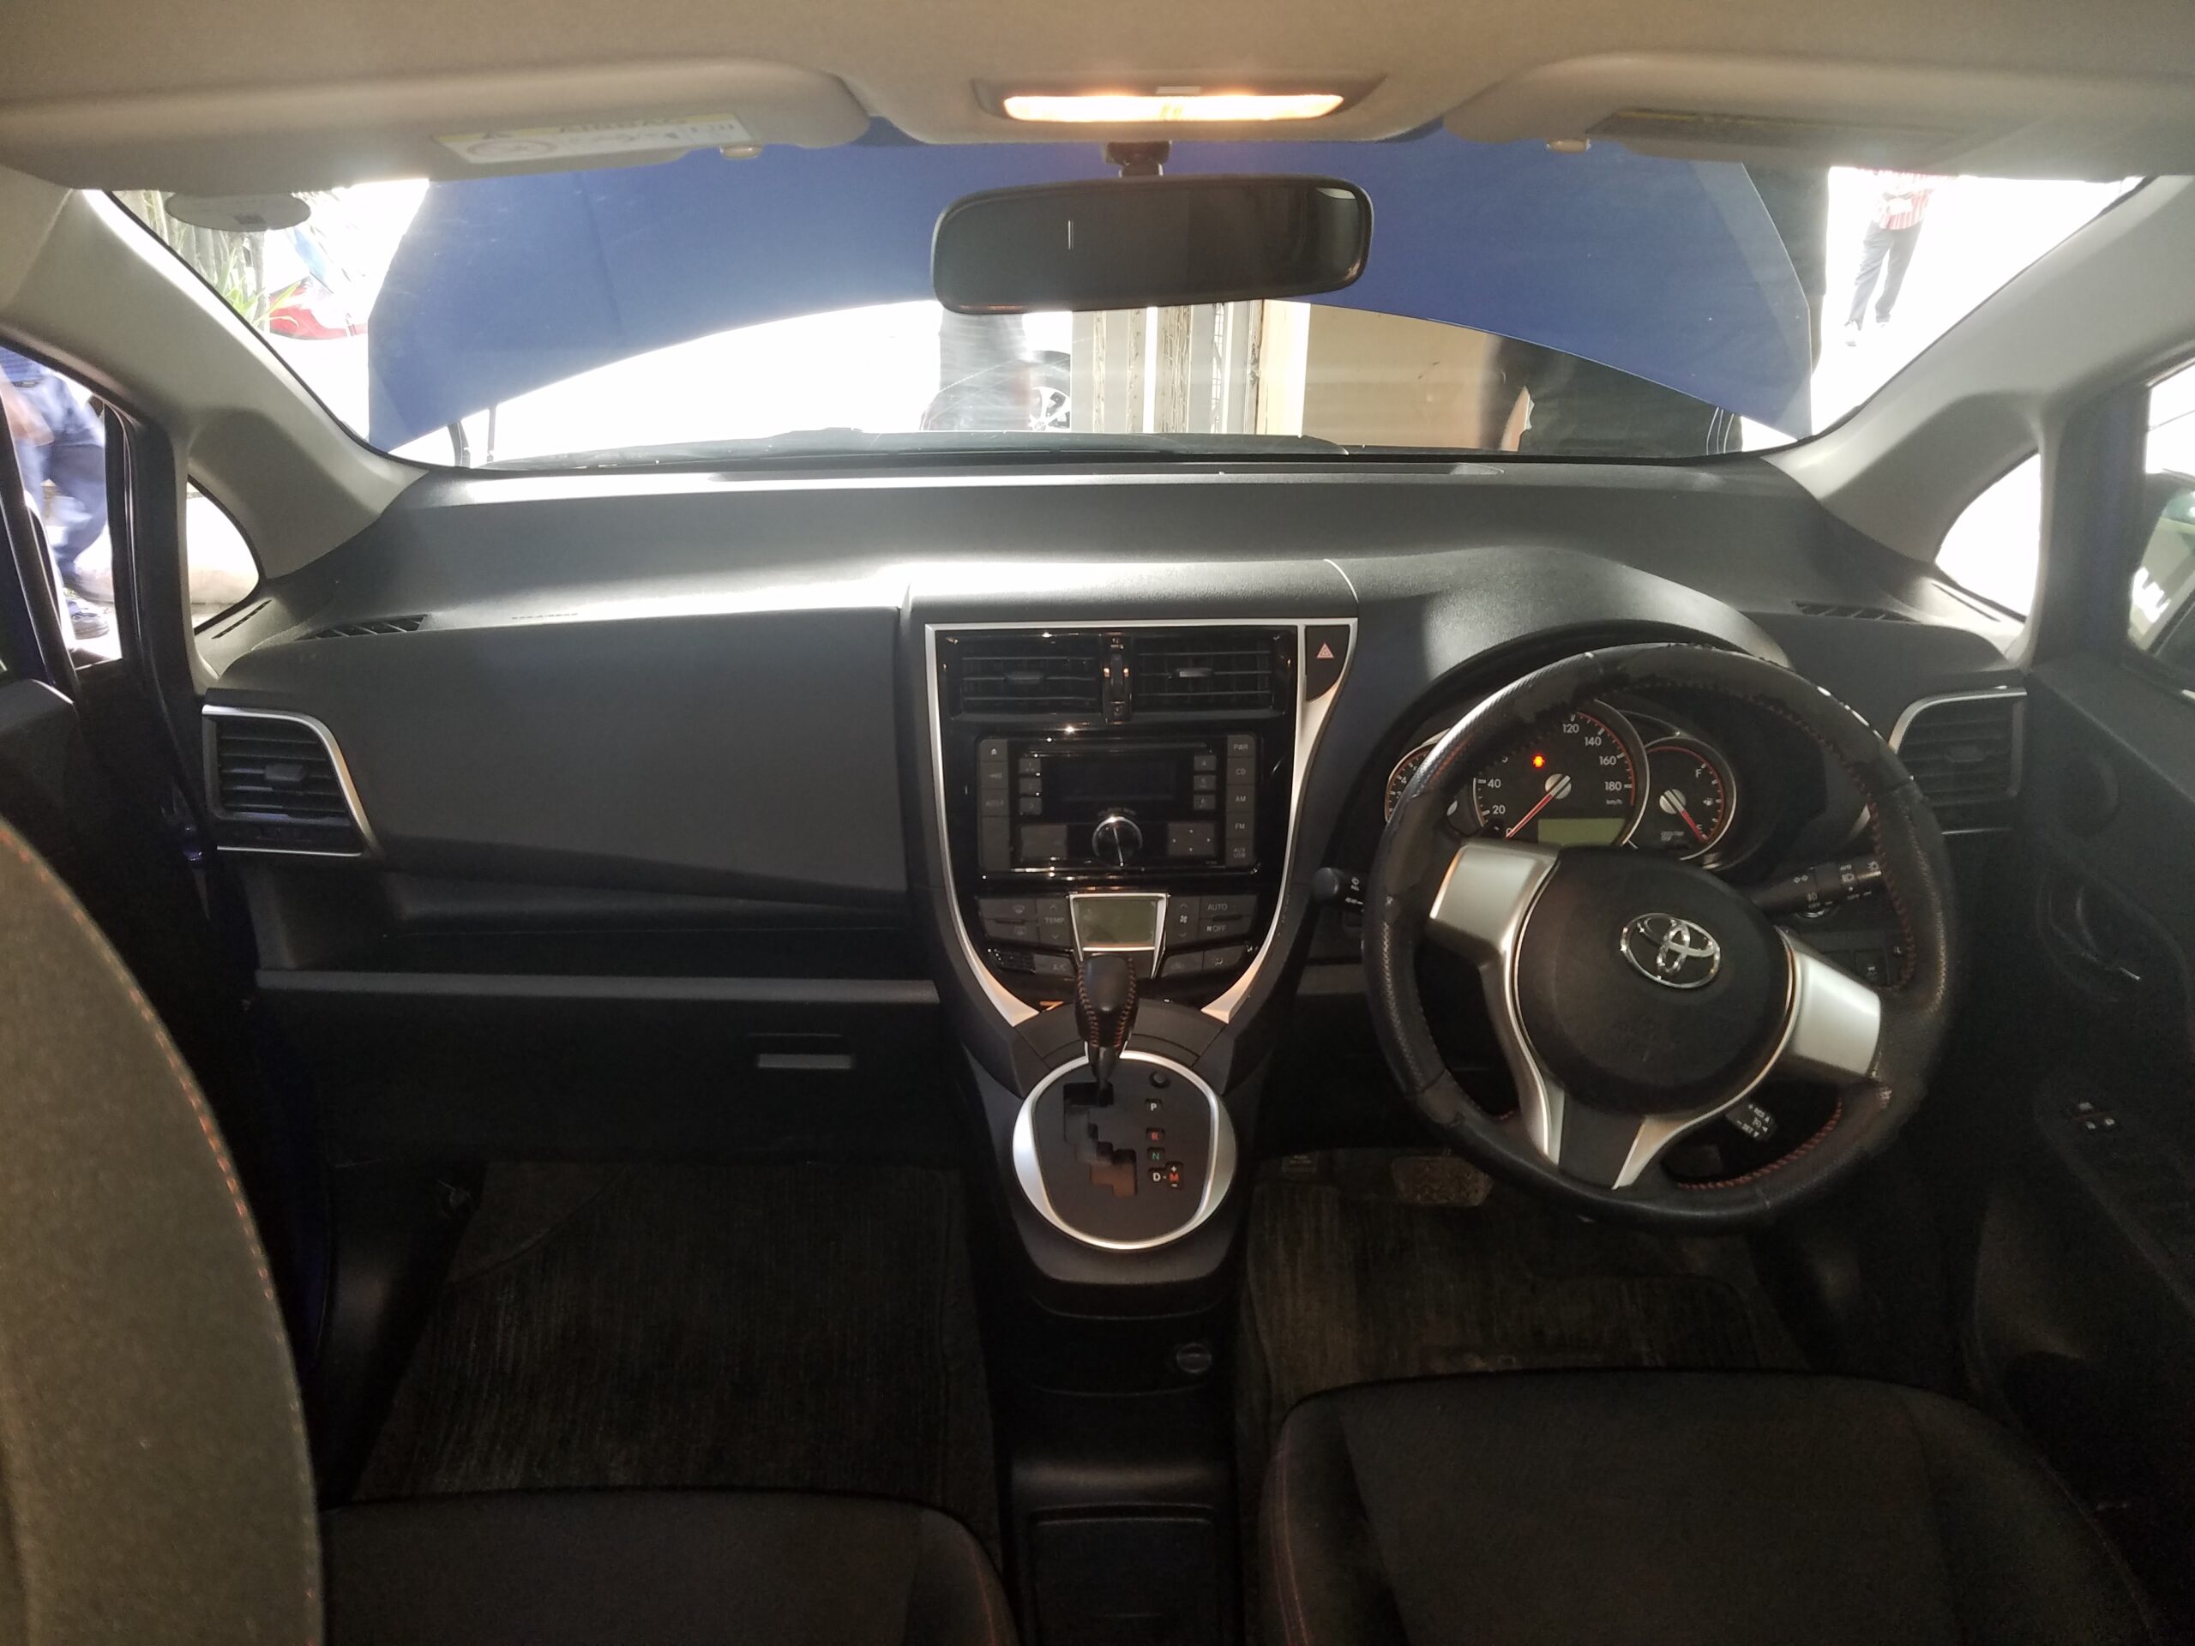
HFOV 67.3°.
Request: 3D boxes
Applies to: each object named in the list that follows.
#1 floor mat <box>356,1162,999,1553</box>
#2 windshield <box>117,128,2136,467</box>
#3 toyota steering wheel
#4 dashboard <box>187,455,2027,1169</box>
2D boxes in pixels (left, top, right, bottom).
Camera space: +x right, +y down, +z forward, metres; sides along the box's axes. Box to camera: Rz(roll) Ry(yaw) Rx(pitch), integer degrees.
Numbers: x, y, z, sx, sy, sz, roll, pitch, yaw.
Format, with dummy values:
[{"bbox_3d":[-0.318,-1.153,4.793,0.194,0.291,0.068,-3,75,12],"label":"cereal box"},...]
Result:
[{"bbox_3d":[-0.370,0.502,1.510,0.500,0.050,0.580,0,31,-1],"label":"floor mat"},{"bbox_3d":[0.008,-0.367,1.209,1.280,0.140,0.720,0,-1,-1],"label":"windshield"},{"bbox_3d":[0.353,0.072,1.060,0.370,0.370,0.120,0,-4,-1],"label":"toyota steering wheel"},{"bbox_3d":[0.010,-0.011,1.367,1.400,0.520,0.580,0,21,-1],"label":"dashboard"}]

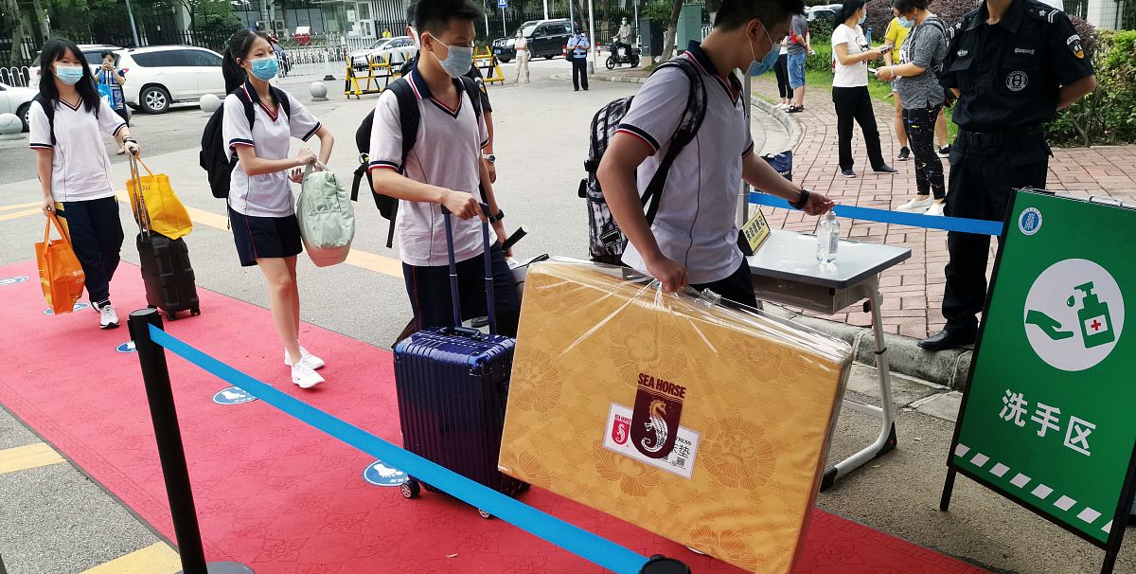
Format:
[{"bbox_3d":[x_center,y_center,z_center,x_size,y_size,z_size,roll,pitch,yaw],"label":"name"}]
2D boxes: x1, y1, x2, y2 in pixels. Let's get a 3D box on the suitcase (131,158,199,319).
[{"bbox_3d":[-2.558,-0.348,5.552,0.215,1.063,0.350,-18,22,-40],"label":"suitcase"}]

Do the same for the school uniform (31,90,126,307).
[{"bbox_3d":[-2.803,-0.486,5.189,0.500,1.270,0.310,-17,21,-39],"label":"school uniform"}]

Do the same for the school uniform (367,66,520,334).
[{"bbox_3d":[-0.428,-0.278,3.229,0.350,1.030,0.490,12,22,42],"label":"school uniform"}]

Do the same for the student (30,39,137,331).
[{"bbox_3d":[-2.961,-0.639,5.436,0.620,1.680,0.480,-15,20,-33],"label":"student"}]

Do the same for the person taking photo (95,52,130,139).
[{"bbox_3d":[-7.454,-3.008,14.571,0.550,1.610,0.420,-11,18,-22],"label":"person taking photo"}]

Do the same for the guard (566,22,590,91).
[{"bbox_3d":[0.235,-5.955,22.893,0.580,1.700,0.380,-3,16,0],"label":"guard"}]

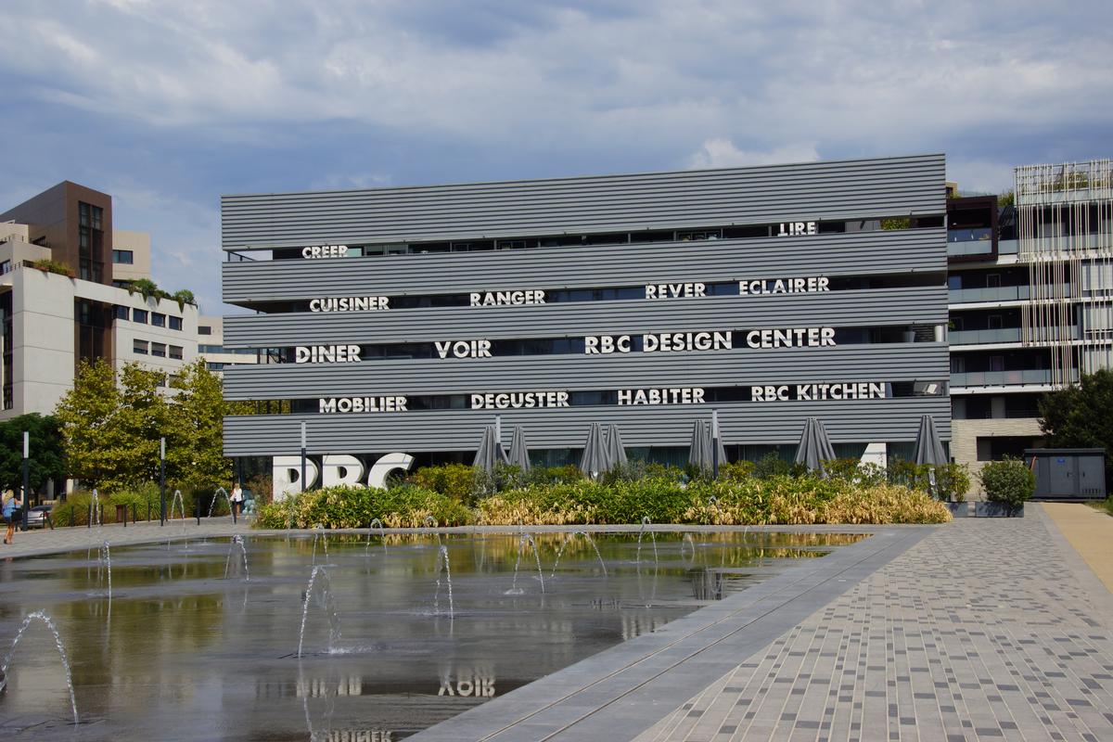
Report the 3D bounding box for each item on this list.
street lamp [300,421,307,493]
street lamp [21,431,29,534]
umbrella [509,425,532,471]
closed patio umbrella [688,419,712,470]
[{"bbox_3d":[-9.632,4.001,61.382,0.170,4.105,0.170,-1,-3,0],"label":"street lamp"},{"bbox_3d":[-21.229,4.434,64.364,0.220,4.000,0.220,-2,-4,12],"label":"street lamp"},{"bbox_3d":[-1.671,4.443,71.862,1.200,4.080,1.200,-2,-4,12],"label":"umbrella"},{"bbox_3d":[5.938,4.039,65.871,1.150,4.088,1.150,-1,-3,0],"label":"closed patio umbrella"}]

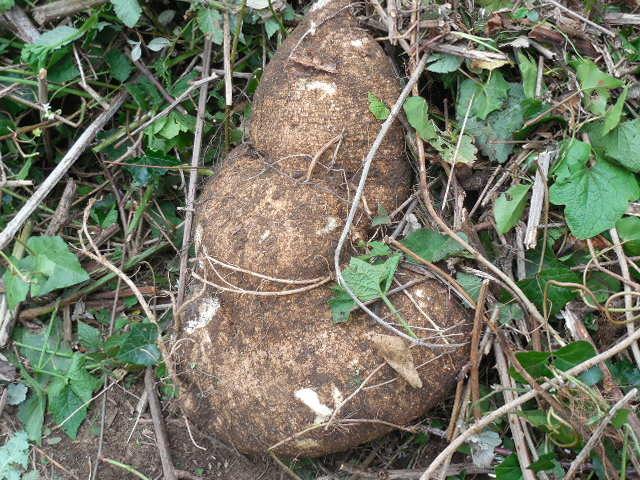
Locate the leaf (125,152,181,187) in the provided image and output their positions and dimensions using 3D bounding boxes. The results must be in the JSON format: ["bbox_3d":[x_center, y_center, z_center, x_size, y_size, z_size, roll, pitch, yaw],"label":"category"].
[{"bbox_3d":[-0.190,-0.080,1.276,0.064,0.018,0.045,5,60,3],"label":"leaf"}]

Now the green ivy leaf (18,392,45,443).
[{"bbox_3d":[-0.288,0.177,1.127,0.026,0.015,0.055,-26,59,9],"label":"green ivy leaf"}]

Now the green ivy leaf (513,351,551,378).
[{"bbox_3d":[0.195,0.114,1.029,0.037,0.012,0.028,-14,64,-7],"label":"green ivy leaf"}]

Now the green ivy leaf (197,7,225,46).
[{"bbox_3d":[-0.115,-0.226,1.186,0.029,0.010,0.045,-19,68,-8],"label":"green ivy leaf"}]

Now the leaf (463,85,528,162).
[{"bbox_3d":[0.177,-0.118,1.147,0.063,0.018,0.088,-7,67,-3],"label":"leaf"}]

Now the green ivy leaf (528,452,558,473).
[{"bbox_3d":[0.216,0.216,1.094,0.031,0.012,0.019,-5,63,-3],"label":"green ivy leaf"}]

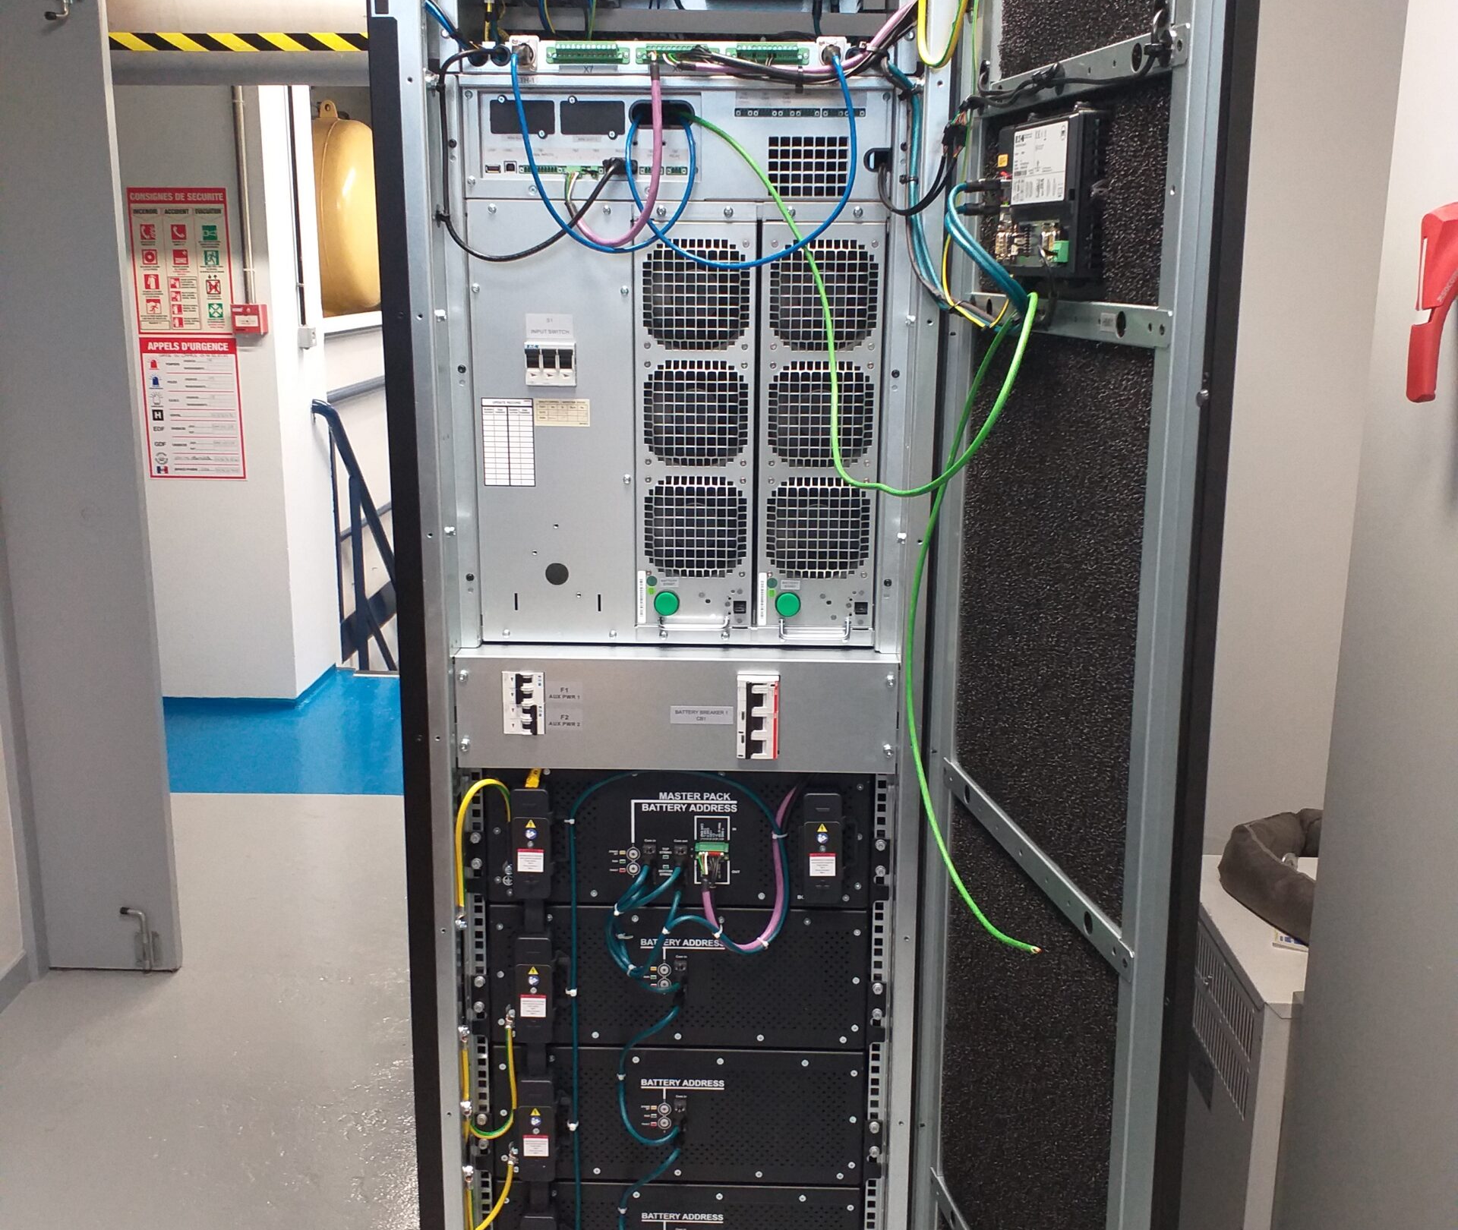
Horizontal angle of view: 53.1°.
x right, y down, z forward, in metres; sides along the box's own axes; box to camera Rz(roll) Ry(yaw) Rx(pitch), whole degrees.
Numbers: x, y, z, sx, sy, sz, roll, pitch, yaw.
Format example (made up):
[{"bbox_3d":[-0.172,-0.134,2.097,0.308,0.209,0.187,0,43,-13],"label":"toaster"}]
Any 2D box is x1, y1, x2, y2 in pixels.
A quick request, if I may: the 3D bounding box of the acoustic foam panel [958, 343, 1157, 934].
[{"bbox_3d":[0.285,-0.017,1.270,0.030,0.455,0.405,-2,13,-9],"label":"acoustic foam panel"}]

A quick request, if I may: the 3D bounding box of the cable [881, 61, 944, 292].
[{"bbox_3d":[0.183,-0.429,1.449,0.065,0.220,0.110,1,12,1],"label":"cable"}]

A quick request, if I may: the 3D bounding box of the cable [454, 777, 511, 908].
[{"bbox_3d":[-0.276,0.254,1.630,0.065,0.155,0.070,1,12,1],"label":"cable"}]

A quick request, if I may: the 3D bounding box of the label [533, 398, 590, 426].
[{"bbox_3d":[-0.181,-0.220,1.577,0.062,0.031,0.002,1,12,1],"label":"label"}]

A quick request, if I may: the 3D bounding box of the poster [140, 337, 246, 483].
[{"bbox_3d":[-1.828,-0.702,4.986,0.329,0.478,0.005,1,12,1],"label":"poster"}]

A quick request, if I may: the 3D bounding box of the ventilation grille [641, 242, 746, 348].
[{"bbox_3d":[-0.034,-0.338,1.543,0.112,0.109,0.010,1,12,1],"label":"ventilation grille"}]

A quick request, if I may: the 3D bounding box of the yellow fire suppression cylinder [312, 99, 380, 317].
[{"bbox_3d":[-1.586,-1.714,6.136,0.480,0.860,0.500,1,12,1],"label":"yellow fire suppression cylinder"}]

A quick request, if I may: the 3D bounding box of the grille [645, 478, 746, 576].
[{"bbox_3d":[-0.036,-0.095,1.604,0.114,0.110,0.012,1,12,1],"label":"grille"}]

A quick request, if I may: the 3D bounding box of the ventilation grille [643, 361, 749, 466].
[{"bbox_3d":[-0.035,-0.217,1.569,0.112,0.112,0.010,1,12,1],"label":"ventilation grille"}]

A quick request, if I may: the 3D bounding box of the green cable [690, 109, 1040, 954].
[{"bbox_3d":[0.113,-0.119,1.380,0.325,0.740,0.430,1,12,1],"label":"green cable"}]

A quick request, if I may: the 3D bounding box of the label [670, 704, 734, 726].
[{"bbox_3d":[-0.030,0.110,1.601,0.070,0.023,0.003,1,12,1],"label":"label"}]

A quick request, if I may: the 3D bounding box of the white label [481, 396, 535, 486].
[{"bbox_3d":[-0.238,-0.187,1.577,0.058,0.095,0.003,1,12,1],"label":"white label"}]

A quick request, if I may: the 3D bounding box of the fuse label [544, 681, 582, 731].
[{"bbox_3d":[-0.181,0.099,1.602,0.038,0.054,0.003,1,12,1],"label":"fuse label"}]

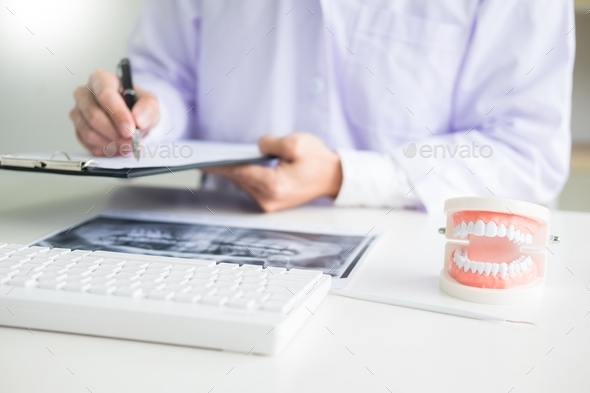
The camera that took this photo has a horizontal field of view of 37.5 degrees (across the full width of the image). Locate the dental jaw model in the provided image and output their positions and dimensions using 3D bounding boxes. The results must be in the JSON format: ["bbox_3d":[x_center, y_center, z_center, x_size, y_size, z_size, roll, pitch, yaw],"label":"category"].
[{"bbox_3d":[0.158,0.042,0.675,0.084,0.078,0.066,6,13,19],"label":"dental jaw model"}]

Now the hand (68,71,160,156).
[{"bbox_3d":[-0.177,-0.081,0.850,0.085,0.085,0.110,4,13,12],"label":"hand"}]

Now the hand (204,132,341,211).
[{"bbox_3d":[-0.023,-0.025,0.900,0.140,0.078,0.090,0,13,-6],"label":"hand"}]

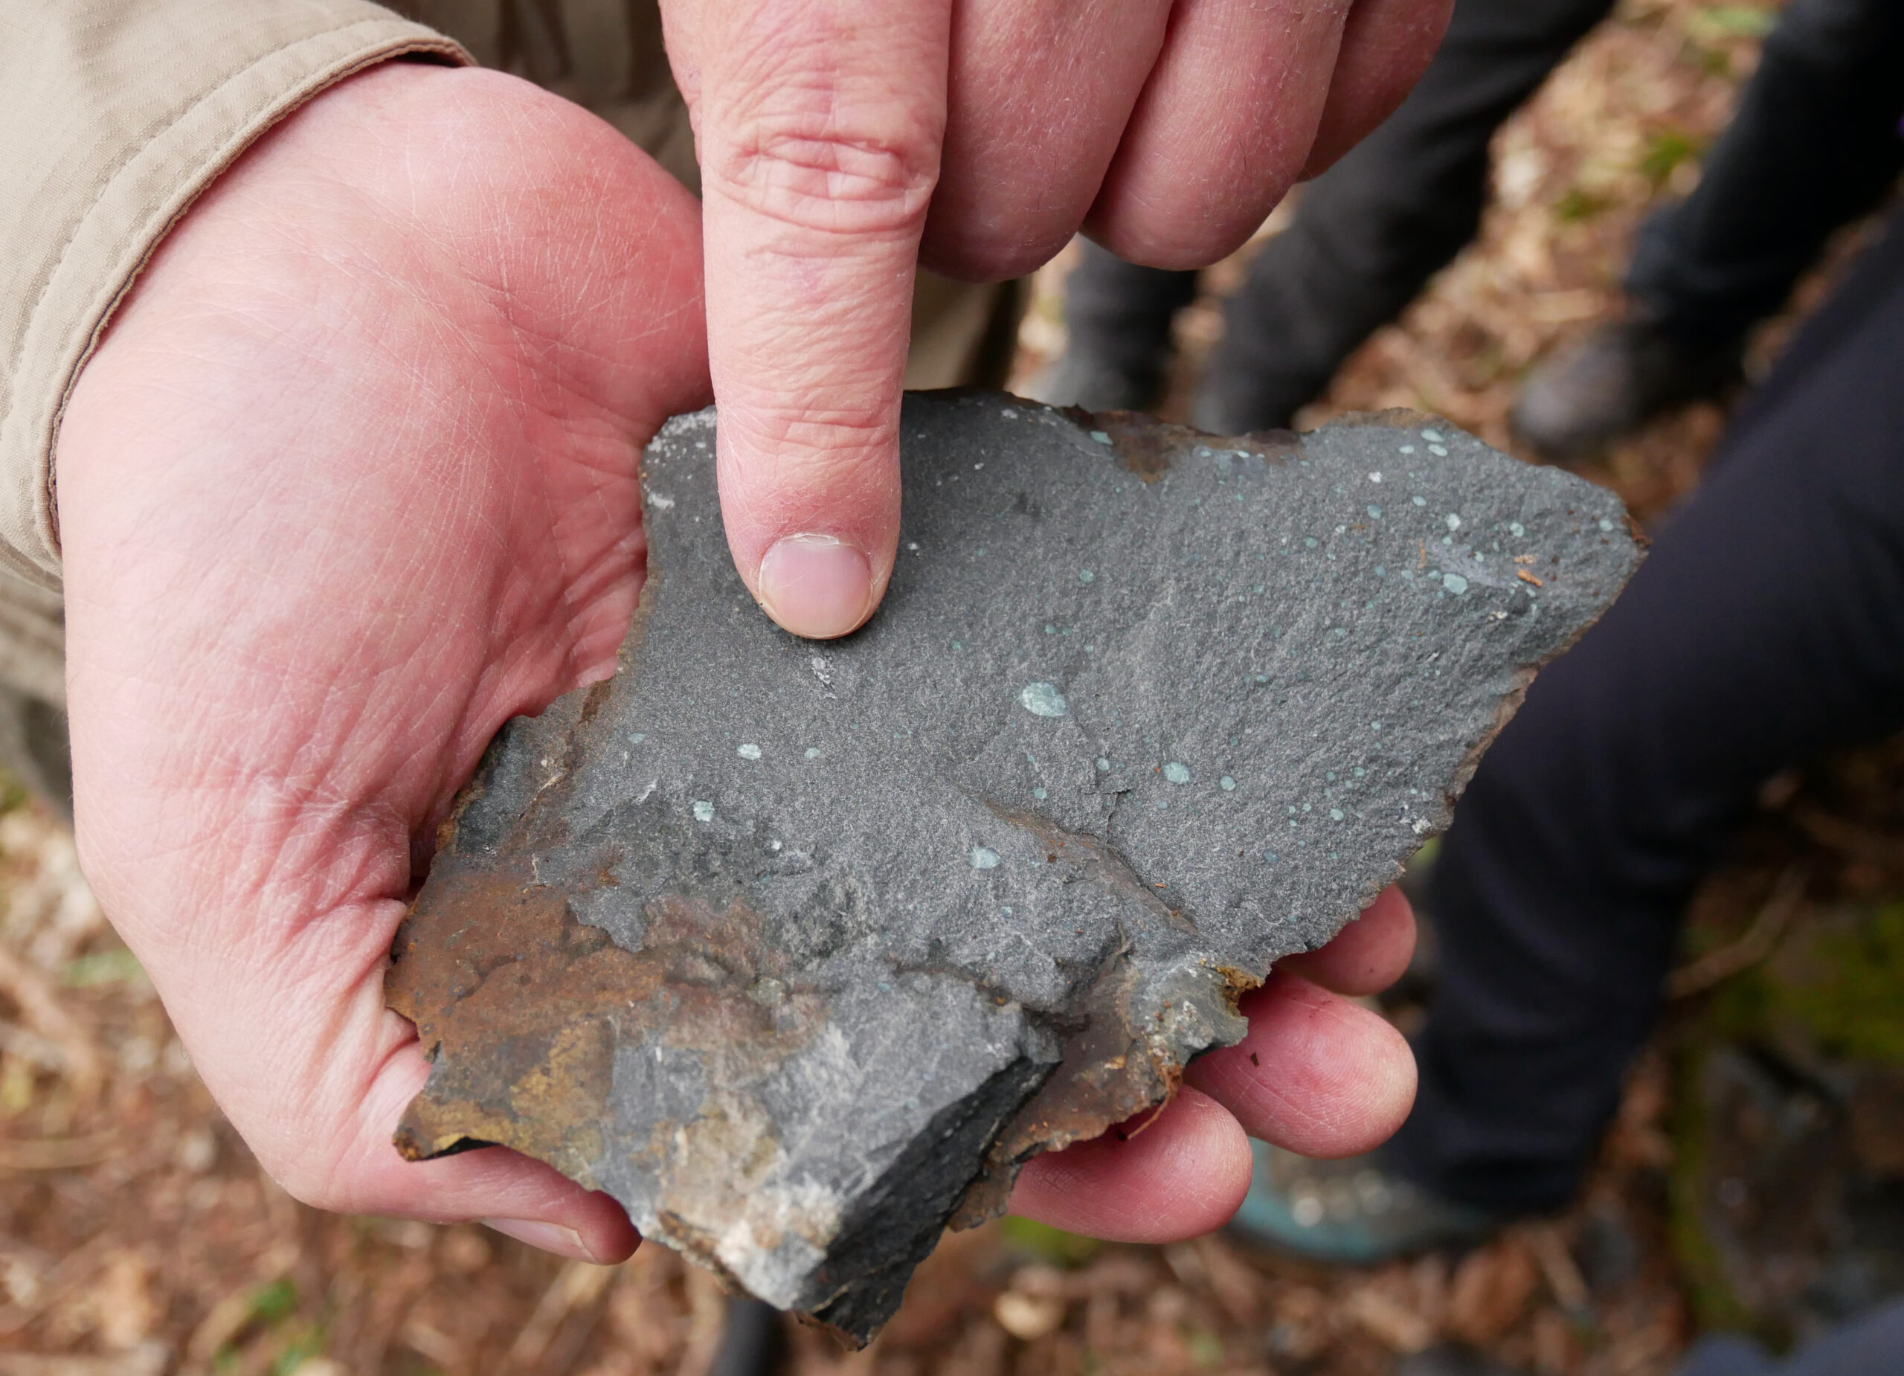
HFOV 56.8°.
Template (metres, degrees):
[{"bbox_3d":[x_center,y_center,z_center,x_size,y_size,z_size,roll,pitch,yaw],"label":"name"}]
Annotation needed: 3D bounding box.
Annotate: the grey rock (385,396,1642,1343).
[{"bbox_3d":[0.010,0.019,0.207,0.143,0.034,0.106,0,77,-2],"label":"grey rock"}]

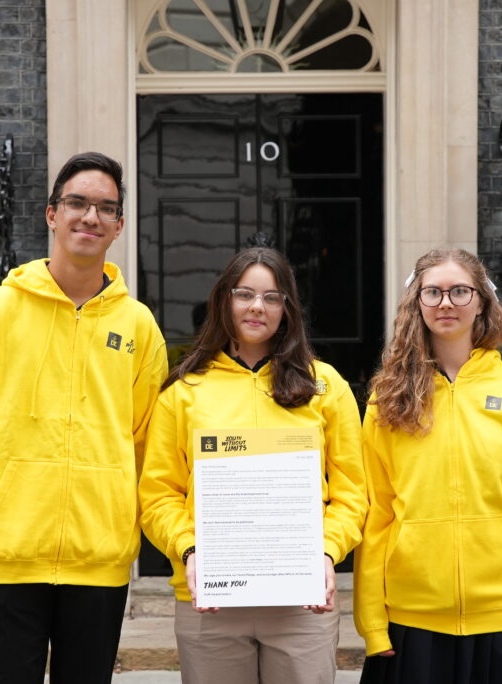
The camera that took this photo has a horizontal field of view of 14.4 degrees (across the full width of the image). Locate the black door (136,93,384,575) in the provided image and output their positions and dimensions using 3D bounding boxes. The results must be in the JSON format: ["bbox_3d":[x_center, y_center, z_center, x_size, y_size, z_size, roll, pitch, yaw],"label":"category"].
[{"bbox_3d":[0.043,-0.040,9.500,1.178,2.300,0.070,0,-1,1],"label":"black door"}]

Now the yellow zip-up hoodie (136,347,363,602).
[{"bbox_3d":[0.006,0.318,4.770,0.540,0.600,0.370,0,-1,2],"label":"yellow zip-up hoodie"}]

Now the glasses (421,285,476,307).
[{"bbox_3d":[0.497,-0.113,4.960,0.140,0.050,0.140,0,-1,10],"label":"glasses"}]

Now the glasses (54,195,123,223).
[{"bbox_3d":[-0.378,-0.296,4.520,0.147,0.045,0.140,11,-1,-14],"label":"glasses"}]

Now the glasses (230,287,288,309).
[{"bbox_3d":[0.022,-0.104,4.770,0.137,0.046,0.140,7,-1,2],"label":"glasses"}]

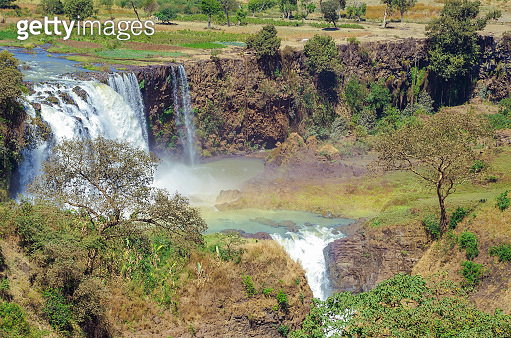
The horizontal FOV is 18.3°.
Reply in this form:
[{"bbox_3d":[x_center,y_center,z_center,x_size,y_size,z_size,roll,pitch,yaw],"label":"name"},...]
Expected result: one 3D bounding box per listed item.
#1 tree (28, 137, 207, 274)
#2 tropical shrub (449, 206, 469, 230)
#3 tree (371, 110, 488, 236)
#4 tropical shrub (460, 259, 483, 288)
[{"bbox_3d":[-10.878,2.877,125.000,14.000,10.900,11.500,0,9,0],"label":"tree"},{"bbox_3d":[17.666,4.308,138.000,1.700,2.000,1.700,0,9,0],"label":"tropical shrub"},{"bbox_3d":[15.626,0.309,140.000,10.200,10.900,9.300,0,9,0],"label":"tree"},{"bbox_3d":[17.515,8.516,128.000,1.950,2.150,1.850,0,9,0],"label":"tropical shrub"}]

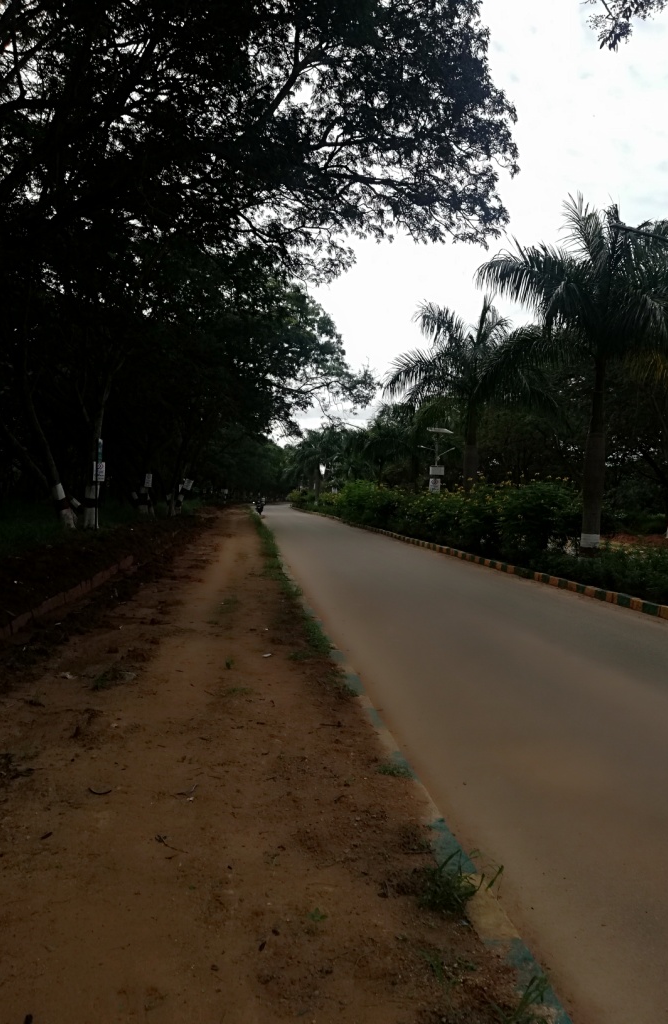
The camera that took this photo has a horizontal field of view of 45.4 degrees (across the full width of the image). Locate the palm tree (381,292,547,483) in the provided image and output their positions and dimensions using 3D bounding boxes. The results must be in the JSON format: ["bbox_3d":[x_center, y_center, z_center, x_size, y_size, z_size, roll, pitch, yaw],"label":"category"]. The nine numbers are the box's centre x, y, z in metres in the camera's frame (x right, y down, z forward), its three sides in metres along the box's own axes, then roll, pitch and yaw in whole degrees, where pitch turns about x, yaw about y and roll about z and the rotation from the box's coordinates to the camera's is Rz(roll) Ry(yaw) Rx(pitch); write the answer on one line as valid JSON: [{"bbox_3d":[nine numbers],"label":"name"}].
[{"bbox_3d":[4.880,-3.350,28.900,6.100,8.900,6.000,2,1,0],"label":"palm tree"}]

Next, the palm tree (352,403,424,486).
[{"bbox_3d":[3.070,-2.800,44.500,4.400,6.900,4.400,2,1,0],"label":"palm tree"}]

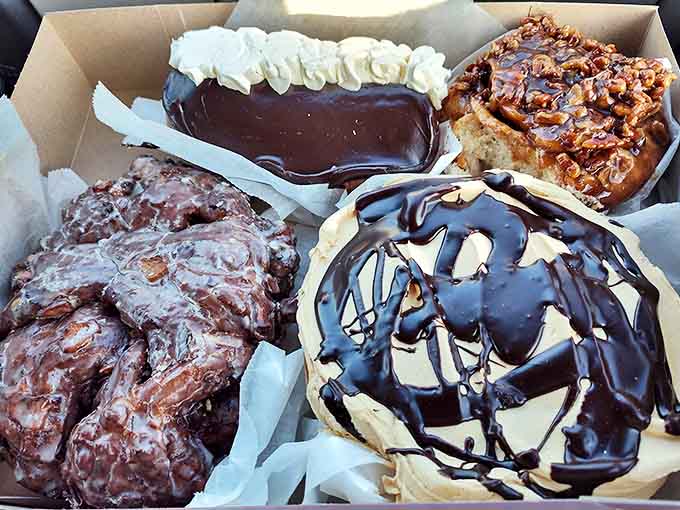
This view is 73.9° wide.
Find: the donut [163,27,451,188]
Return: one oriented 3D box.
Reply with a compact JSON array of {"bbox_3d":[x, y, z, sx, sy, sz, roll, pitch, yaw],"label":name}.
[{"bbox_3d":[-0.018,-0.086,0.265,0.150,0.054,0.073,6,66,5],"label":"donut"}]

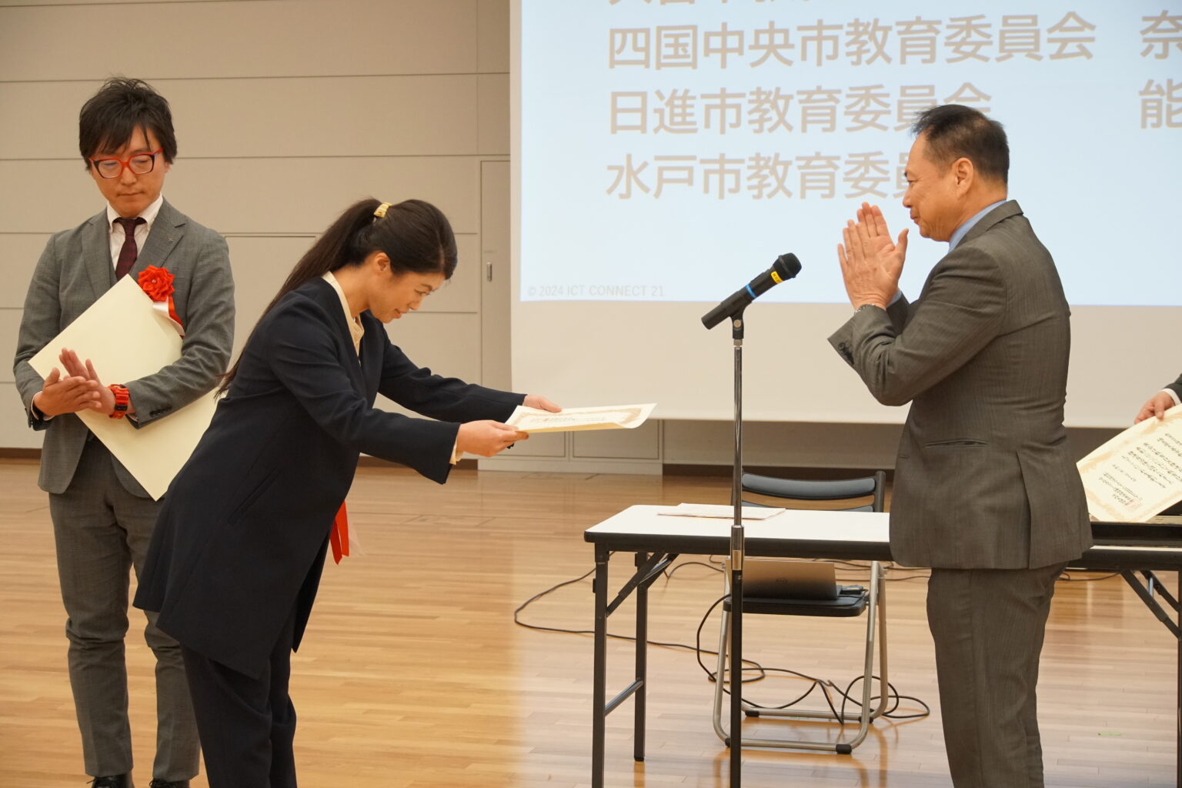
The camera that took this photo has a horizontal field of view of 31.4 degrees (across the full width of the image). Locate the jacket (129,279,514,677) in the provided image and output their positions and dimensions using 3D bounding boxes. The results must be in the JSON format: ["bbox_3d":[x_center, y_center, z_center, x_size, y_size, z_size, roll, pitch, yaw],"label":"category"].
[{"bbox_3d":[-0.565,0.190,4.500,0.700,0.860,0.480,13,7,11],"label":"jacket"}]

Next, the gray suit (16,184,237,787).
[{"bbox_3d":[-1.145,0.238,5.120,0.530,1.410,0.370,0,4,2],"label":"gray suit"}]

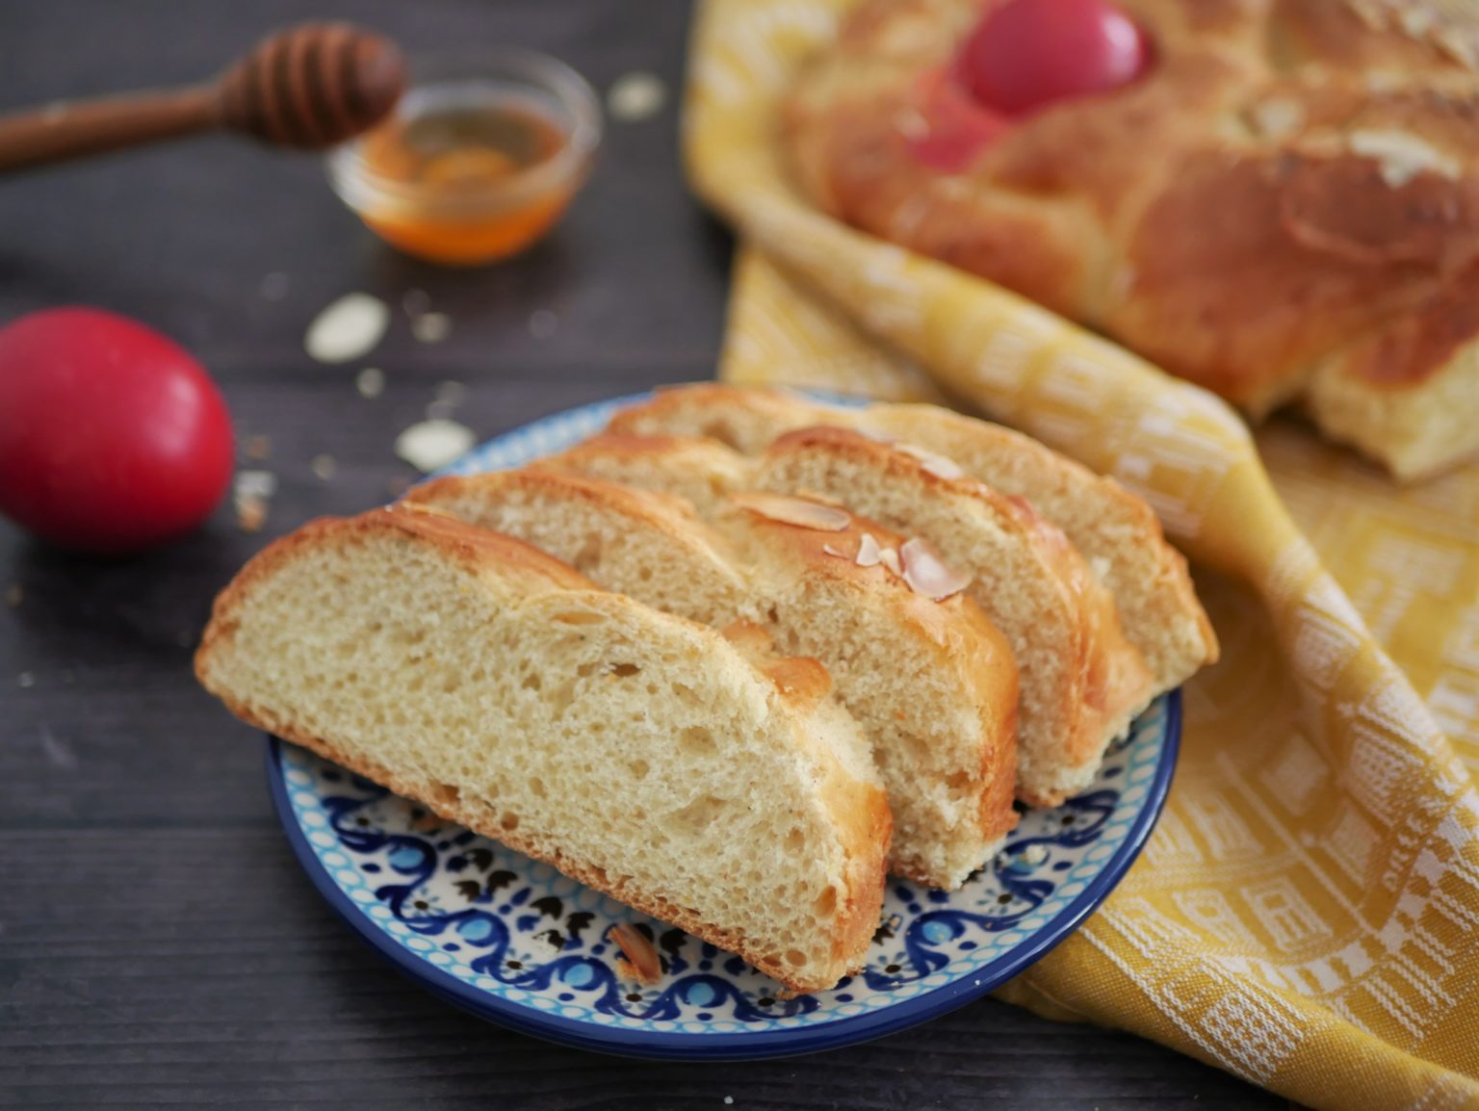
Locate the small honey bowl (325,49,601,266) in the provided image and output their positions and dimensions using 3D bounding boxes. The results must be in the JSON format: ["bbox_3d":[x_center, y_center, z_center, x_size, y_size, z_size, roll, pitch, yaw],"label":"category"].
[{"bbox_3d":[-0.062,-0.086,0.489,0.062,0.027,0.062,0,44,0],"label":"small honey bowl"}]

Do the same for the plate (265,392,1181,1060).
[{"bbox_3d":[-0.003,0.027,0.377,0.157,0.020,0.157,0,44,0],"label":"plate"}]

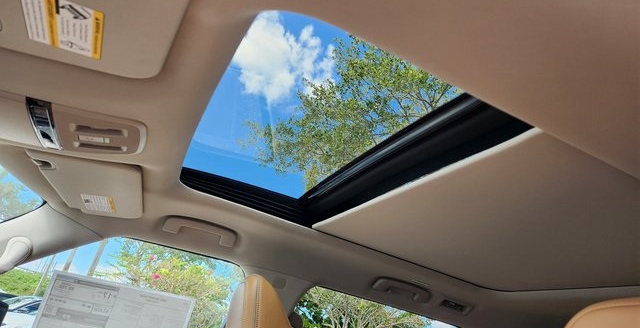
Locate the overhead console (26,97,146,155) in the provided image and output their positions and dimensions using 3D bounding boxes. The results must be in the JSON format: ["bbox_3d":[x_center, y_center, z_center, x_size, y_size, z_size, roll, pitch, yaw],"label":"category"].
[{"bbox_3d":[-0.343,-0.049,0.640,0.155,0.040,0.160,13,-25,-23],"label":"overhead console"}]

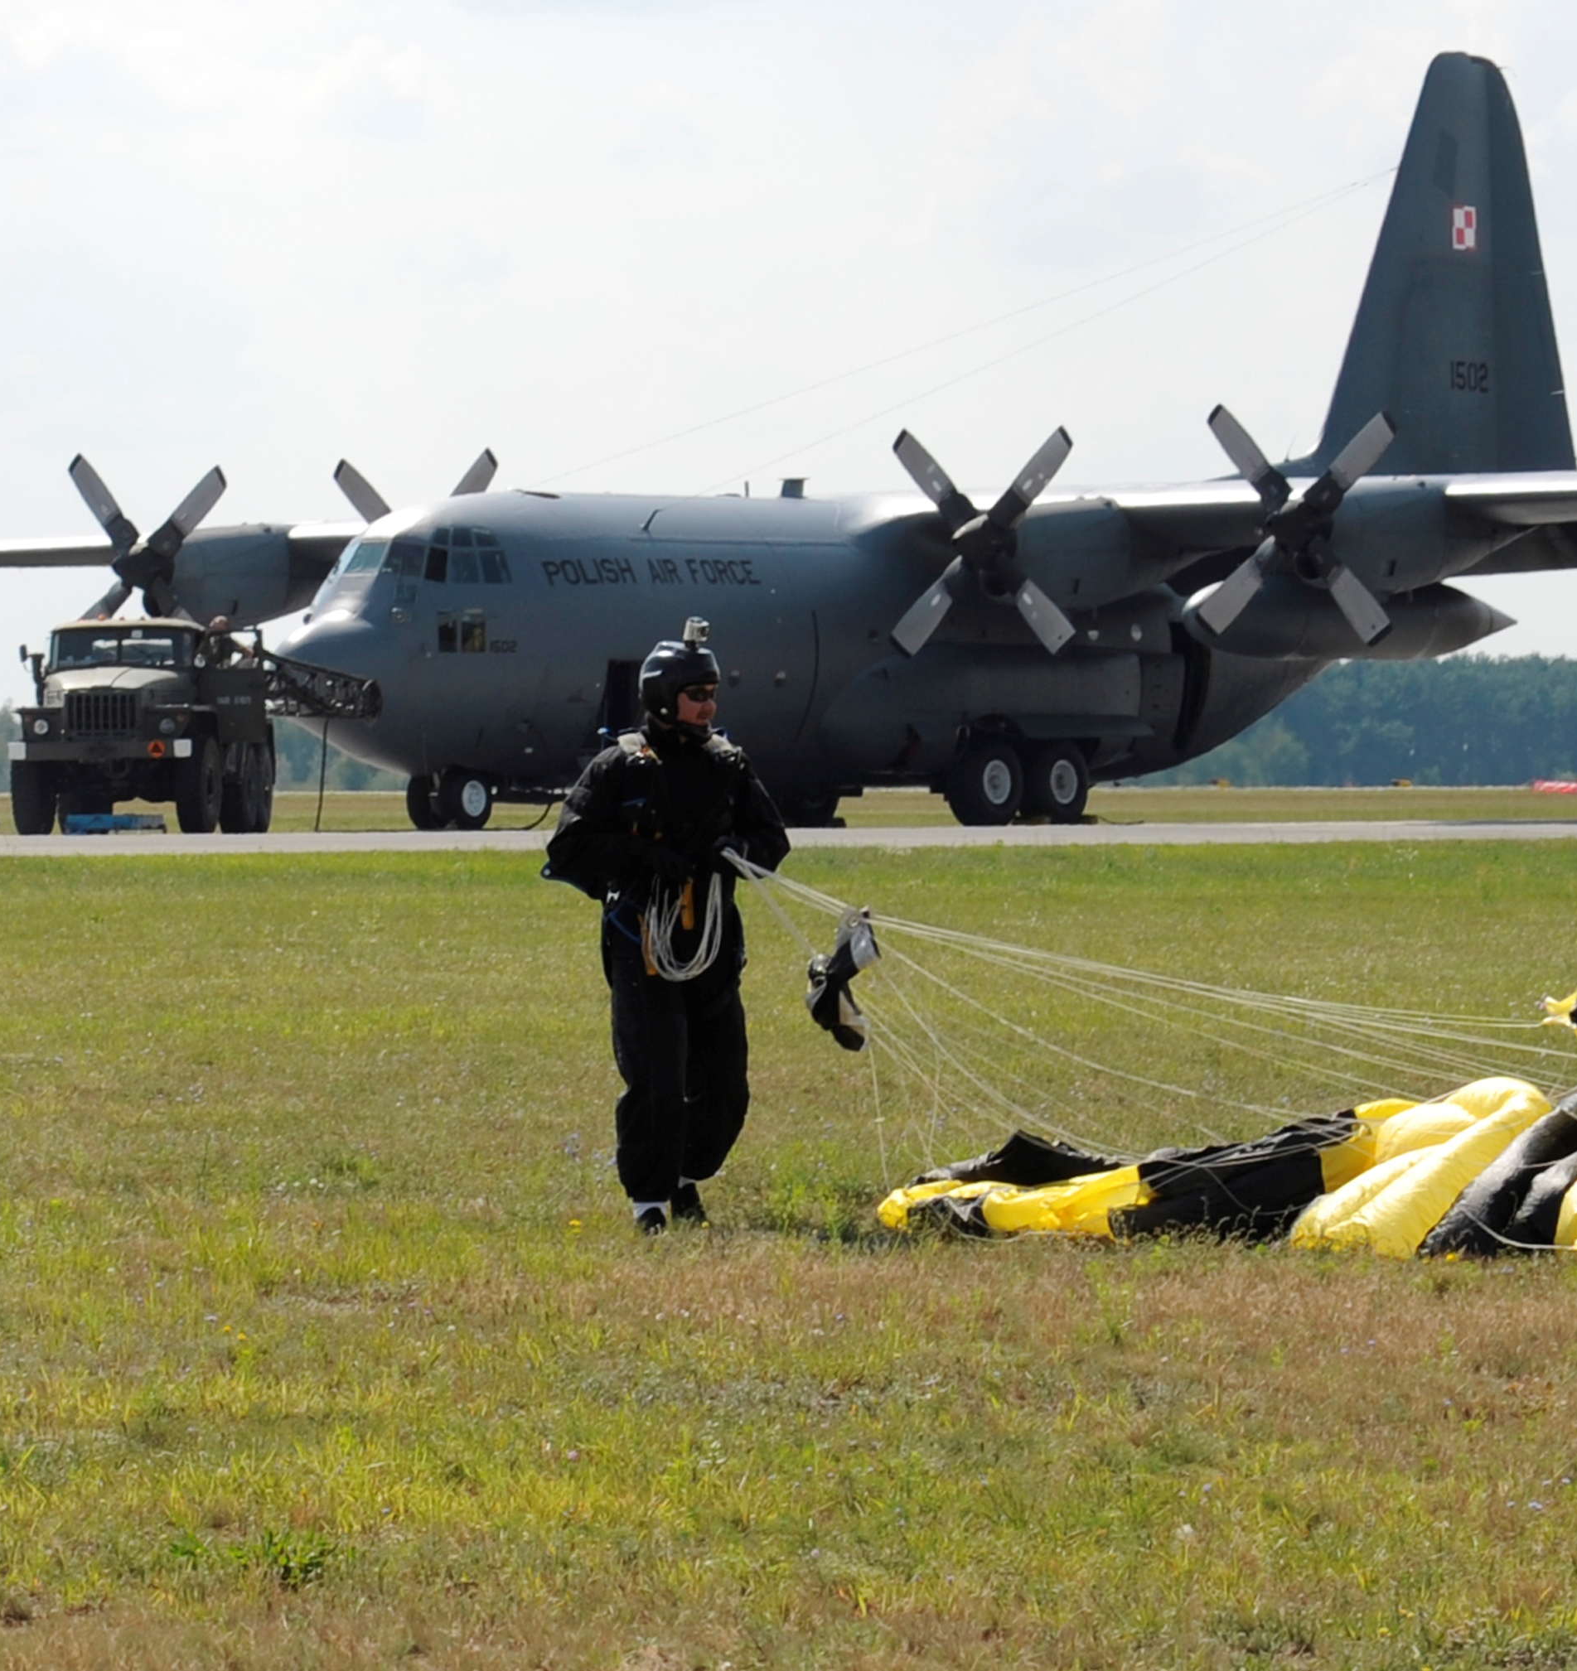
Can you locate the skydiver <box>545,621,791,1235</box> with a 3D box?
[{"bbox_3d":[-0.365,0.280,15.000,0.690,1.880,0.530,0,1,-18],"label":"skydiver"}]

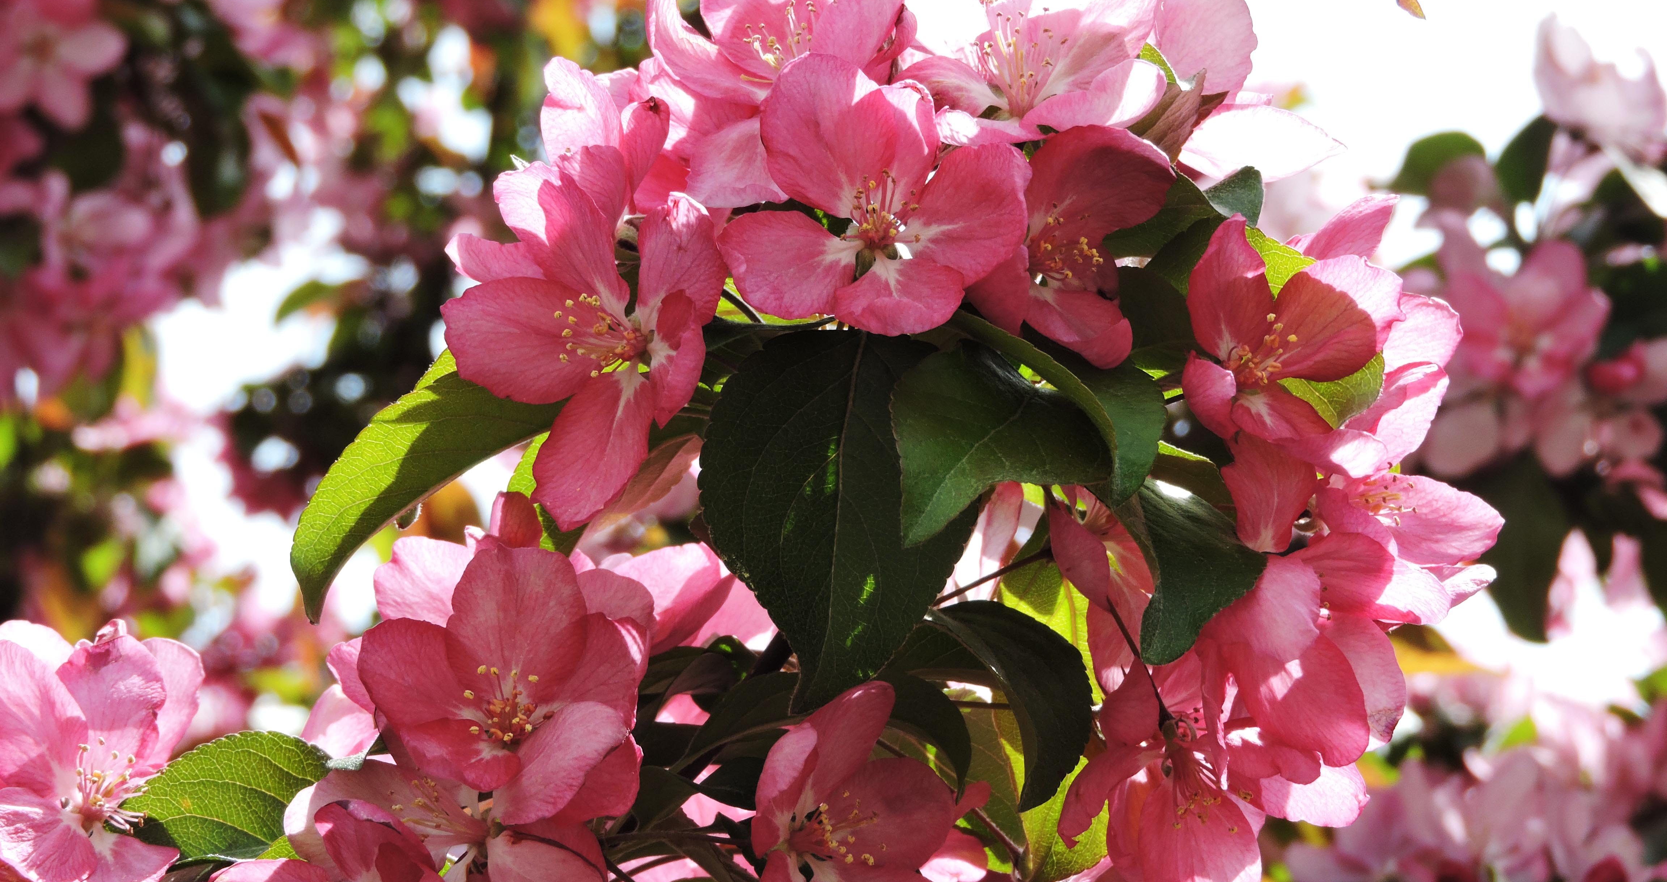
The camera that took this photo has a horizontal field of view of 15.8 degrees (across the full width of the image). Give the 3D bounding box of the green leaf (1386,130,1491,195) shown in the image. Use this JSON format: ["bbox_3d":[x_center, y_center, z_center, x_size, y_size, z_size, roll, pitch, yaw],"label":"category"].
[{"bbox_3d":[0.129,-0.059,1.280,0.023,0.016,0.013,0,-11,0],"label":"green leaf"}]

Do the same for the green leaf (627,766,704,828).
[{"bbox_3d":[-0.025,0.052,0.880,0.014,0.011,0.009,0,-17,-6],"label":"green leaf"}]

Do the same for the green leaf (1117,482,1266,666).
[{"bbox_3d":[0.051,0.019,0.855,0.021,0.026,0.013,2,-12,-14],"label":"green leaf"}]

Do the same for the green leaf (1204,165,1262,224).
[{"bbox_3d":[0.058,-0.035,0.875,0.011,0.009,0.007,2,-21,-12],"label":"green leaf"}]

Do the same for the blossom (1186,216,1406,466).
[{"bbox_3d":[0.070,-0.015,0.920,0.033,0.035,0.024,5,-20,-23],"label":"blossom"}]

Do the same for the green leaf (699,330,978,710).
[{"bbox_3d":[0.001,0.012,0.915,0.041,0.057,0.014,3,6,0],"label":"green leaf"}]

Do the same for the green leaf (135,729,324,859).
[{"bbox_3d":[-0.087,0.051,0.870,0.031,0.019,0.012,-7,-18,7],"label":"green leaf"}]

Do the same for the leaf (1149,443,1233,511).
[{"bbox_3d":[0.052,0.005,0.880,0.016,0.011,0.010,-11,-15,-15],"label":"leaf"}]

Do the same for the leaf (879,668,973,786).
[{"bbox_3d":[0.014,0.045,0.935,0.016,0.019,0.018,2,6,-6],"label":"leaf"}]

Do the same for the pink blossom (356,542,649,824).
[{"bbox_3d":[-0.050,0.037,0.910,0.043,0.038,0.026,0,-18,0],"label":"pink blossom"}]

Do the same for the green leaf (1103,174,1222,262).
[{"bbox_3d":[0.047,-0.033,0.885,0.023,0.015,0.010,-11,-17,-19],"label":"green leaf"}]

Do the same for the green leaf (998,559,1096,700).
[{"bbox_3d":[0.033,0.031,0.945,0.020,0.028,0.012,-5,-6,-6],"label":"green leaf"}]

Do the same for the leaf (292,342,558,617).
[{"bbox_3d":[-0.065,0.004,0.920,0.052,0.023,0.019,-39,0,1],"label":"leaf"}]

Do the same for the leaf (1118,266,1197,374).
[{"bbox_3d":[0.046,-0.018,0.875,0.017,0.020,0.009,2,-6,-11],"label":"leaf"}]

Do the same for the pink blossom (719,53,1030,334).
[{"bbox_3d":[0.006,-0.035,0.855,0.043,0.037,0.022,0,-21,-2],"label":"pink blossom"}]

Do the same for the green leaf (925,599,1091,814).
[{"bbox_3d":[0.025,0.038,0.868,0.024,0.029,0.016,-9,-14,-24],"label":"green leaf"}]

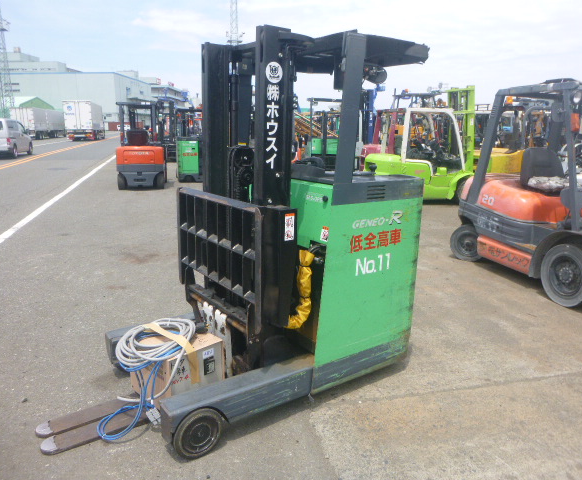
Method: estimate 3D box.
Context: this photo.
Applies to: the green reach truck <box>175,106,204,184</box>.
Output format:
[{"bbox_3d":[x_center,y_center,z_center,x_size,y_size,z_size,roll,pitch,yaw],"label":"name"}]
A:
[{"bbox_3d":[-2.852,-2.835,13.738,1.090,2.070,2.100,-3,14,-15],"label":"green reach truck"}]

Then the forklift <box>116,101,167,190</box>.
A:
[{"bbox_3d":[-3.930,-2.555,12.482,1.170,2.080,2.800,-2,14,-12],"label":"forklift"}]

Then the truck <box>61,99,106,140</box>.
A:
[{"bbox_3d":[-21.636,-12.617,48.996,2.490,3.750,11.000,-3,14,-15],"label":"truck"}]

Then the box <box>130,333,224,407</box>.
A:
[{"bbox_3d":[-0.660,0.729,2.680,0.390,0.330,0.357,13,18,40],"label":"box"}]

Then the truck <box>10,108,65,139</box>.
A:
[{"bbox_3d":[-32.564,-15.088,59.718,2.450,3.650,15.300,-3,14,-15],"label":"truck"}]

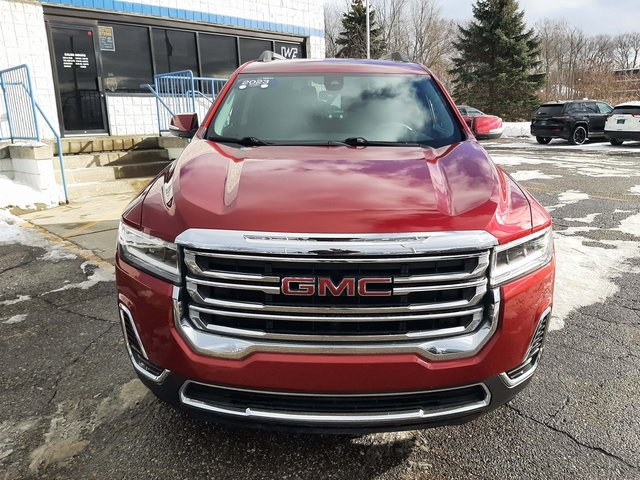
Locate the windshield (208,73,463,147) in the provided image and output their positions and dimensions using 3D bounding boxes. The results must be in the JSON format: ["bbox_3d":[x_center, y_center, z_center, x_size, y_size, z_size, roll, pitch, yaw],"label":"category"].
[{"bbox_3d":[0.104,-0.816,3.020,1.540,0.170,0.900,1,45,2],"label":"windshield"}]

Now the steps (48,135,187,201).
[{"bbox_3d":[-3.441,-1.290,8.224,2.100,0.750,1.450,-13,20,-39],"label":"steps"}]

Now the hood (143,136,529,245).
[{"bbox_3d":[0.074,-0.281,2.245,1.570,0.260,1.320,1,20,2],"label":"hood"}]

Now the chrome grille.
[{"bbox_3d":[0.052,0.186,1.679,1.170,0.440,0.200,1,15,2],"label":"chrome grille"}]

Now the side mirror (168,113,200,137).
[{"bbox_3d":[-0.880,-0.724,3.100,0.220,0.170,0.160,1,15,2],"label":"side mirror"}]

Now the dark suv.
[{"bbox_3d":[11.695,-5.242,21.581,4.900,1.780,1.960,-10,18,-32],"label":"dark suv"}]

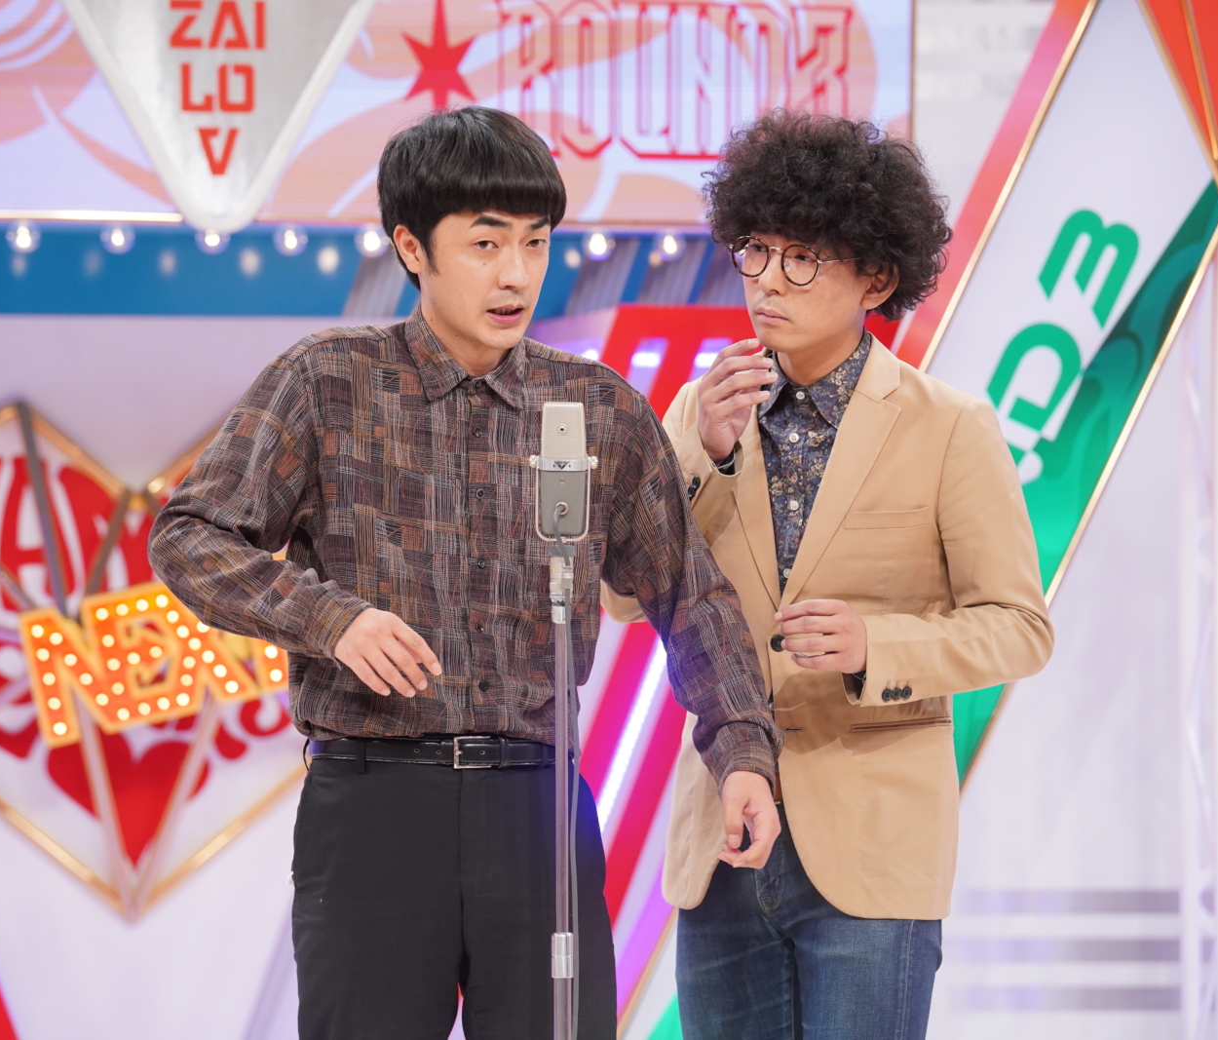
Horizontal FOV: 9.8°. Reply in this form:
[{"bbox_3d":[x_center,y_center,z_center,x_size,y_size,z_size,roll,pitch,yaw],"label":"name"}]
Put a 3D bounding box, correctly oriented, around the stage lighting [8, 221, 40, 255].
[{"bbox_3d":[-0.857,-0.413,10.400,0.049,0.050,0.049,0,0,0],"label":"stage lighting"}]

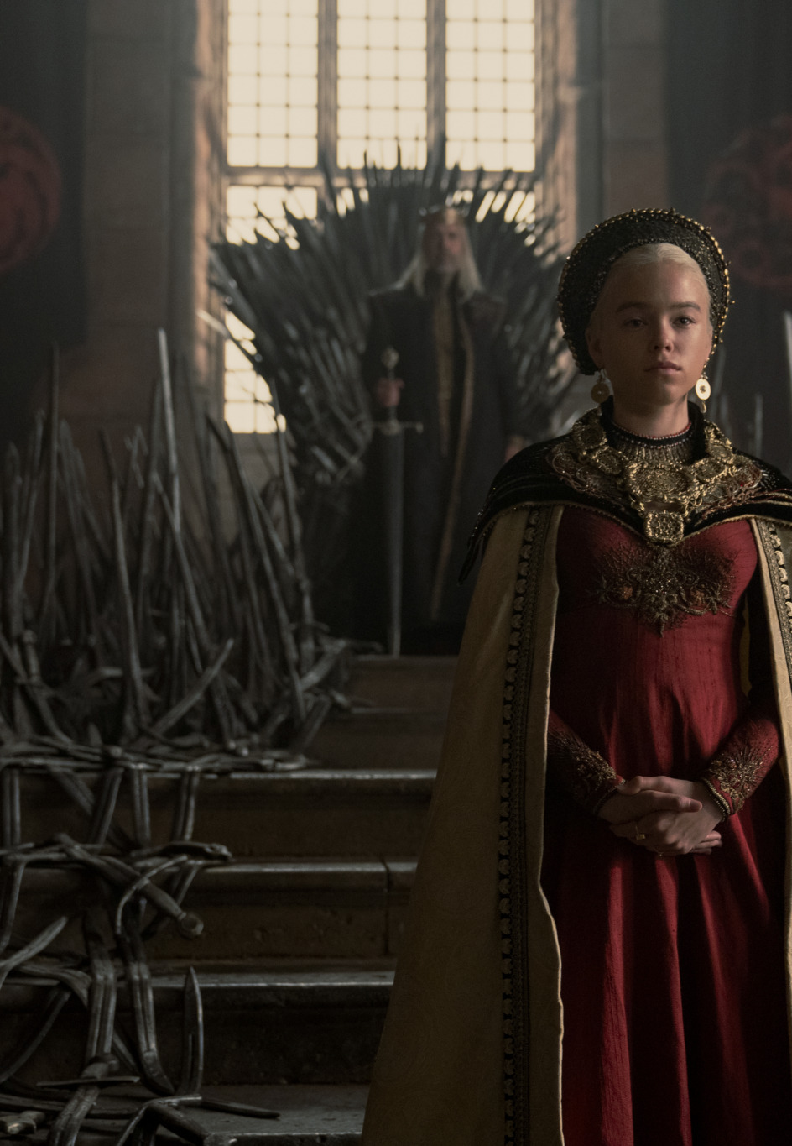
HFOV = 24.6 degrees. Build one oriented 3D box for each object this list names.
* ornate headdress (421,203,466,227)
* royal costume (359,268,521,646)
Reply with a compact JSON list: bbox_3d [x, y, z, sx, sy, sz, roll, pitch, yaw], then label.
[{"bbox_3d":[0.190,-1.416,7.216,0.185,0.085,0.205,1,-4,-8],"label":"ornate headdress"},{"bbox_3d":[0.175,-0.439,7.148,0.640,1.530,0.430,0,-4,-4],"label":"royal costume"}]

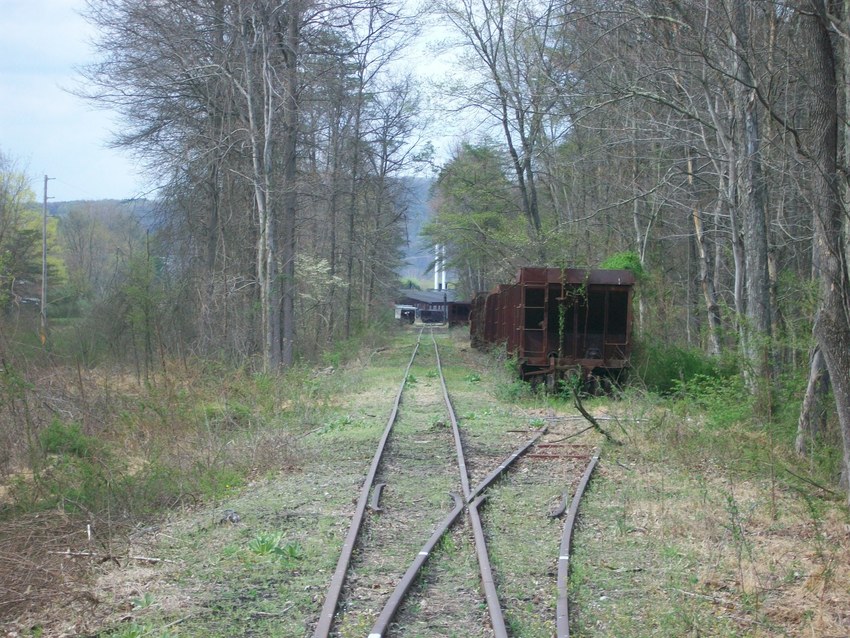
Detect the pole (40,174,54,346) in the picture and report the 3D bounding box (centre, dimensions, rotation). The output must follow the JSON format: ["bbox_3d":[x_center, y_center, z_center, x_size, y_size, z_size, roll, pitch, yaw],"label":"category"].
[{"bbox_3d":[-21.264,-3.243,133.000,0.650,9.800,0.320,1,0,0],"label":"pole"}]

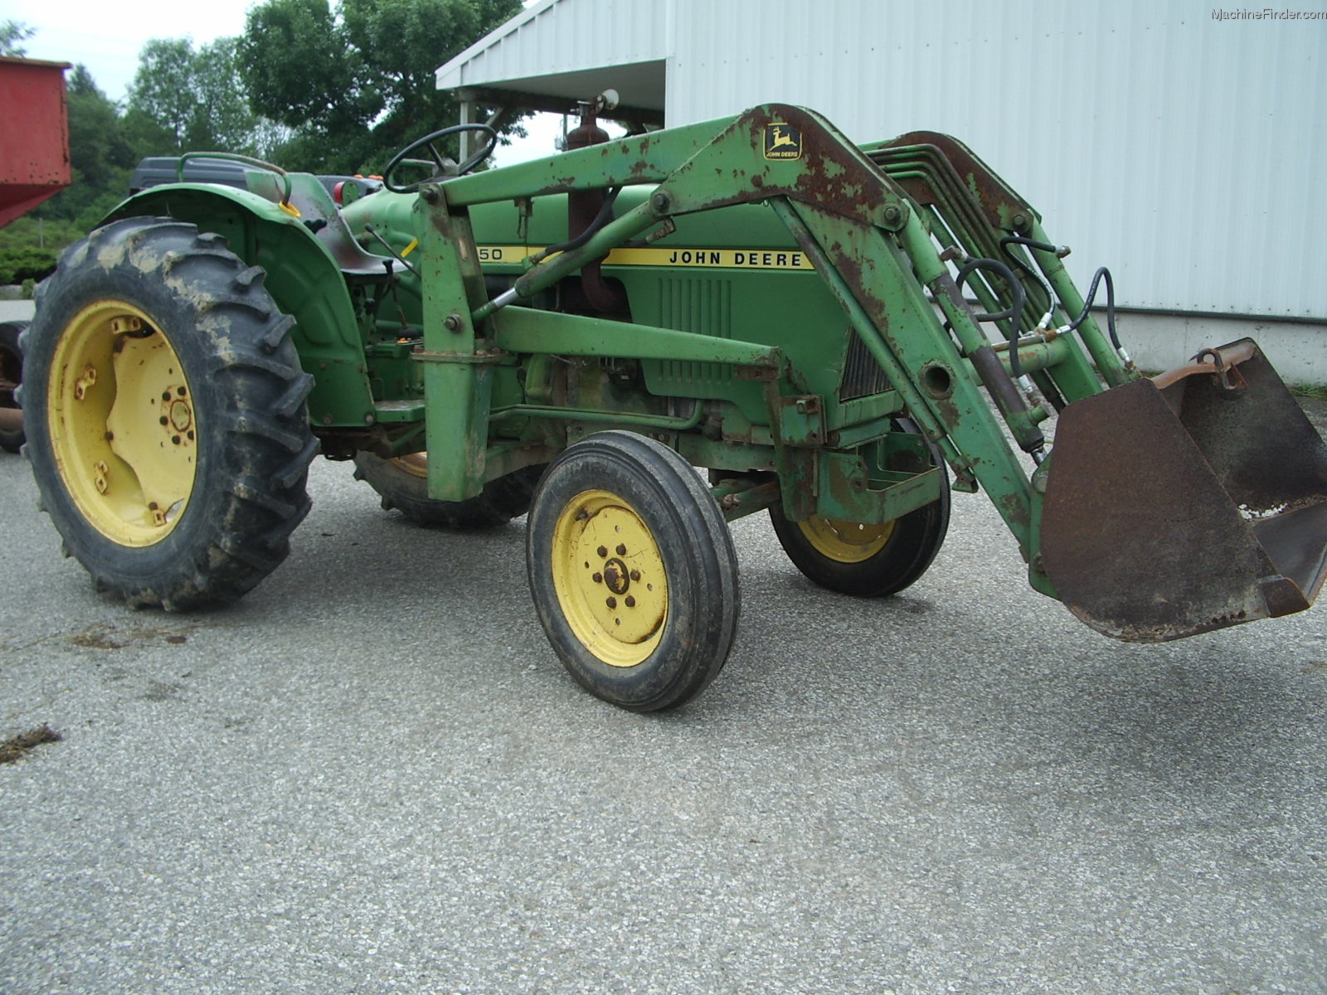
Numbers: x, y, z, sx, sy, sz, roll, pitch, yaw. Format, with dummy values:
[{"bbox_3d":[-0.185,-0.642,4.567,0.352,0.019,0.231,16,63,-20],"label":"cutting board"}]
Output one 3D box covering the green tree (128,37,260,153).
[{"bbox_3d":[-13.986,-10.184,40.000,4.600,7.000,4.600,0,10,0],"label":"green tree"}]

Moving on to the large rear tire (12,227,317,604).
[{"bbox_3d":[-1.583,-0.247,4.190,1.225,1.225,0.355,7,13,34],"label":"large rear tire"}]

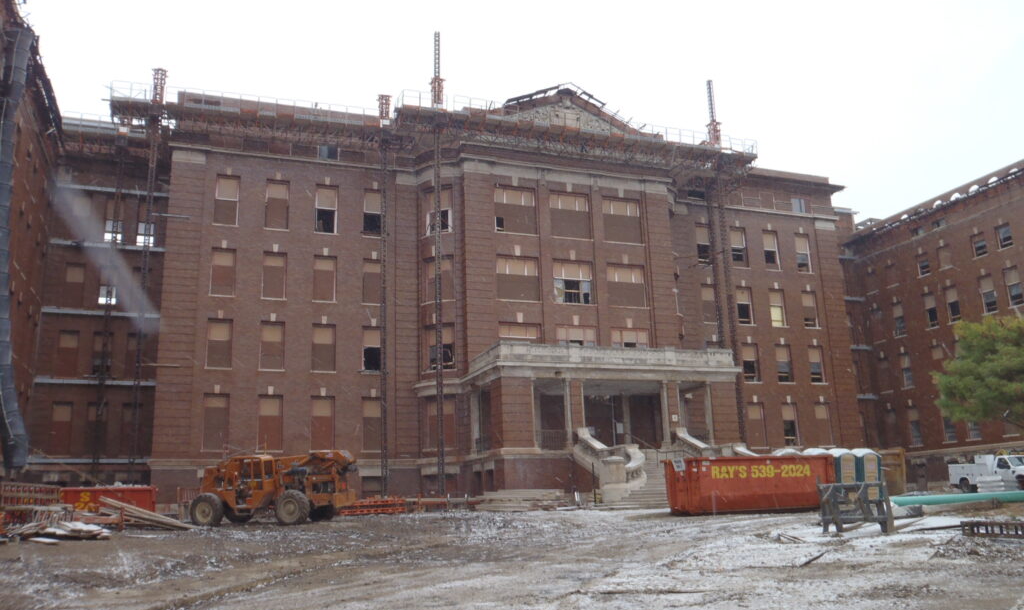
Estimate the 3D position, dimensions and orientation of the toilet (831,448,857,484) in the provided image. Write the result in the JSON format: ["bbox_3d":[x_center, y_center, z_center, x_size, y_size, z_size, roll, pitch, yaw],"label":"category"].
[{"bbox_3d":[14.406,7.659,36.816,1.120,2.320,1.180,3,-14,-18],"label":"toilet"}]

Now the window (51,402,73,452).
[{"bbox_3d":[-22.462,6.213,41.342,0.947,2.637,0.170,3,-15,-20],"label":"window"}]

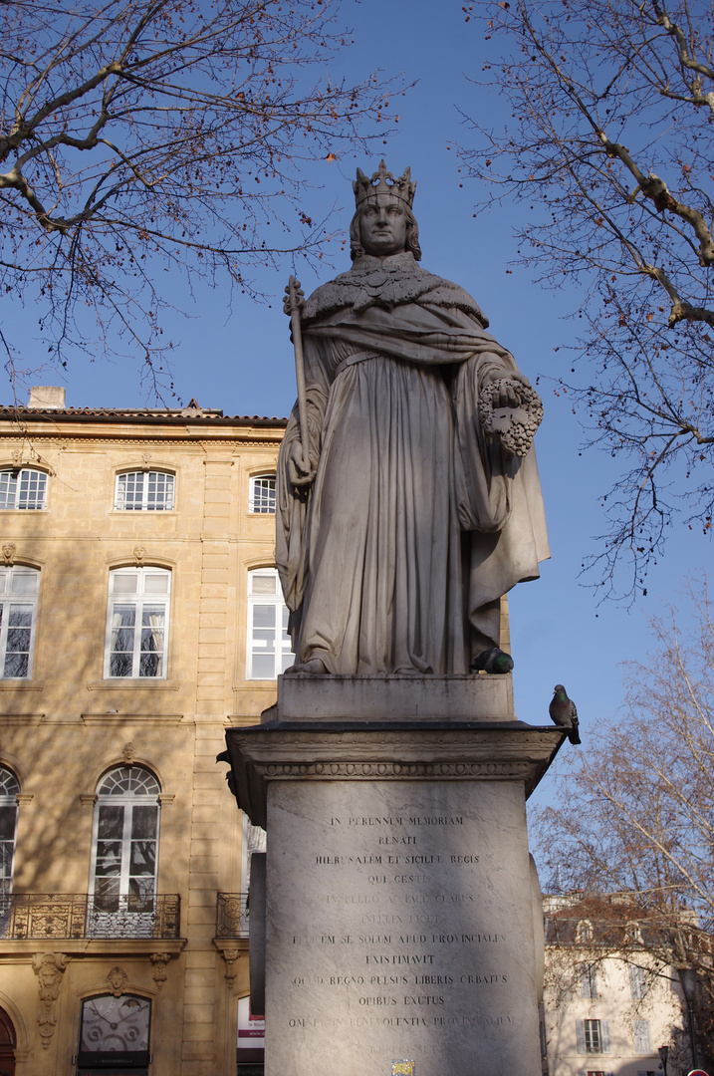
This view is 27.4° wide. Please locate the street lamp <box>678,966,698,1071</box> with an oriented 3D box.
[{"bbox_3d":[5.901,9.948,24.807,0.380,5.120,0.380,0,-25,-2],"label":"street lamp"}]

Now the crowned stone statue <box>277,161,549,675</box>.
[{"bbox_3d":[0.276,-0.699,7.826,1.384,3.272,0.920,0,-25,-2],"label":"crowned stone statue"}]

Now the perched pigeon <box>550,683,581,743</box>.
[{"bbox_3d":[0.928,0.784,6.520,0.120,0.250,0.200,-18,-29,32],"label":"perched pigeon"}]

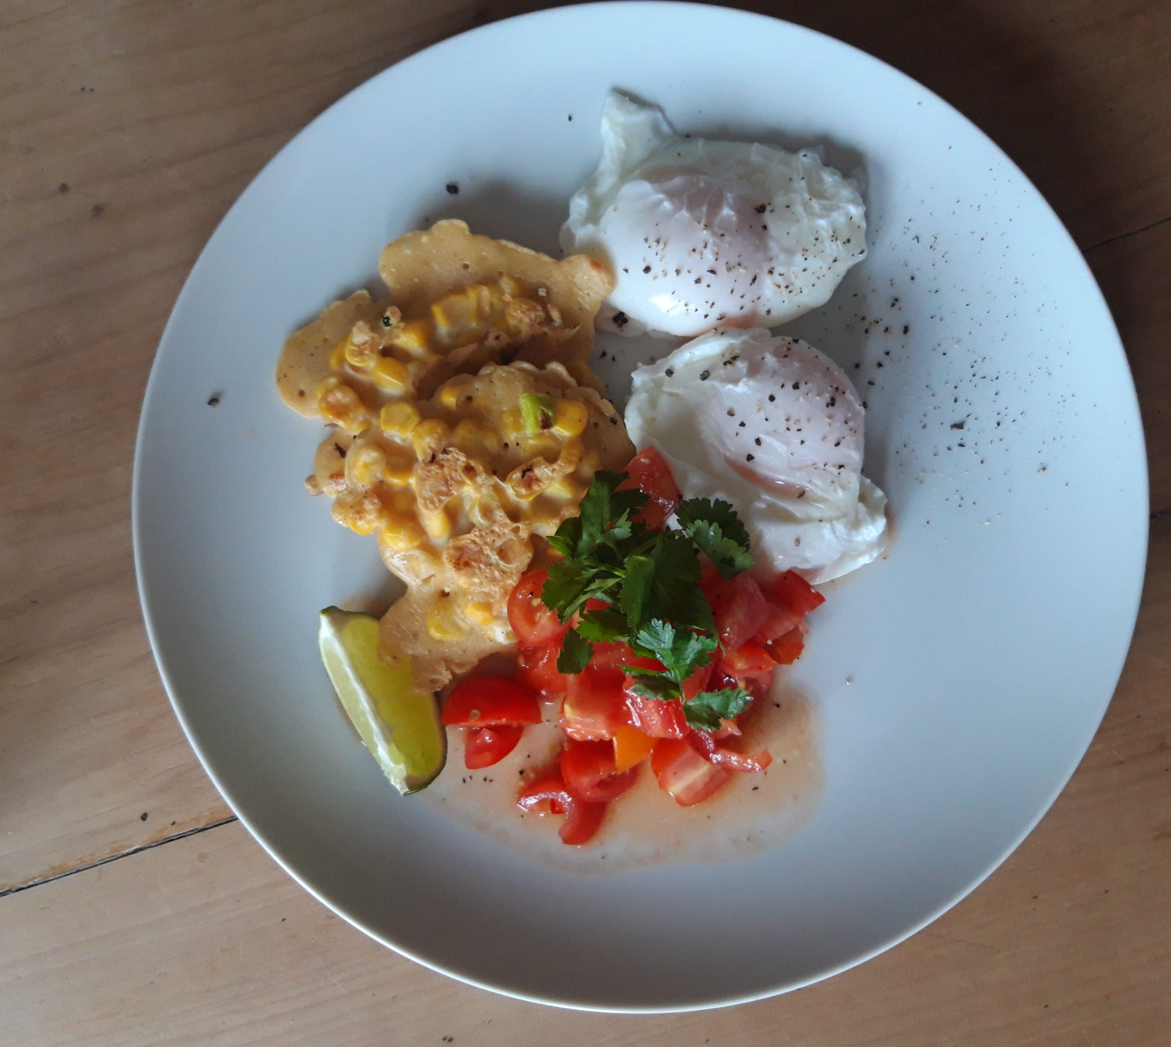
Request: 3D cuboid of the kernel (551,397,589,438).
[{"bbox_3d":[-0.004,-0.028,0.274,0.010,0.007,0.010,-10,87,2],"label":"kernel"}]

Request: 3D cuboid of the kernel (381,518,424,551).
[{"bbox_3d":[-0.048,0.003,0.278,0.011,0.008,0.009,15,89,3],"label":"kernel"}]

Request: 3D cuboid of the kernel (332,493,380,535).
[{"bbox_3d":[-0.061,-0.002,0.280,0.011,0.007,0.009,37,89,2],"label":"kernel"}]

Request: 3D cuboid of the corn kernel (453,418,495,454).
[{"bbox_3d":[-0.029,-0.023,0.275,0.011,0.007,0.009,22,89,4],"label":"corn kernel"}]

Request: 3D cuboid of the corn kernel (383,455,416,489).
[{"bbox_3d":[-0.049,-0.014,0.278,0.009,0.007,0.008,0,88,3],"label":"corn kernel"}]

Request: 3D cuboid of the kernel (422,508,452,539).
[{"bbox_3d":[-0.039,0.000,0.276,0.007,0.007,0.009,-15,87,2],"label":"kernel"}]

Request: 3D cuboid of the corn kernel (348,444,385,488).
[{"bbox_3d":[-0.058,-0.015,0.278,0.009,0.007,0.011,-9,88,1],"label":"corn kernel"}]

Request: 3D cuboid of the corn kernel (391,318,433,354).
[{"bbox_3d":[-0.046,-0.050,0.279,0.011,0.008,0.009,15,89,3],"label":"corn kernel"}]

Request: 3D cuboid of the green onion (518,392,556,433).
[{"bbox_3d":[-0.013,-0.029,0.274,0.009,0.007,0.010,-10,87,2],"label":"green onion"}]

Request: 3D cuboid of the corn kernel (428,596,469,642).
[{"bbox_3d":[-0.037,0.025,0.279,0.010,0.006,0.011,-11,88,1],"label":"corn kernel"}]

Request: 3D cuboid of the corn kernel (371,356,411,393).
[{"bbox_3d":[-0.052,-0.040,0.279,0.010,0.006,0.008,30,89,2],"label":"corn kernel"}]

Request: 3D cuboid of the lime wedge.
[{"bbox_3d":[-0.055,0.049,0.287,0.025,0.024,0.054,-25,88,12],"label":"lime wedge"}]

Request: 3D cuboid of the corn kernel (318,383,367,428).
[{"bbox_3d":[-0.065,-0.032,0.280,0.014,0.009,0.010,35,90,4],"label":"corn kernel"}]

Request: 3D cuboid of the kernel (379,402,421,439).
[{"bbox_3d":[-0.049,-0.027,0.278,0.010,0.007,0.010,15,89,3],"label":"kernel"}]

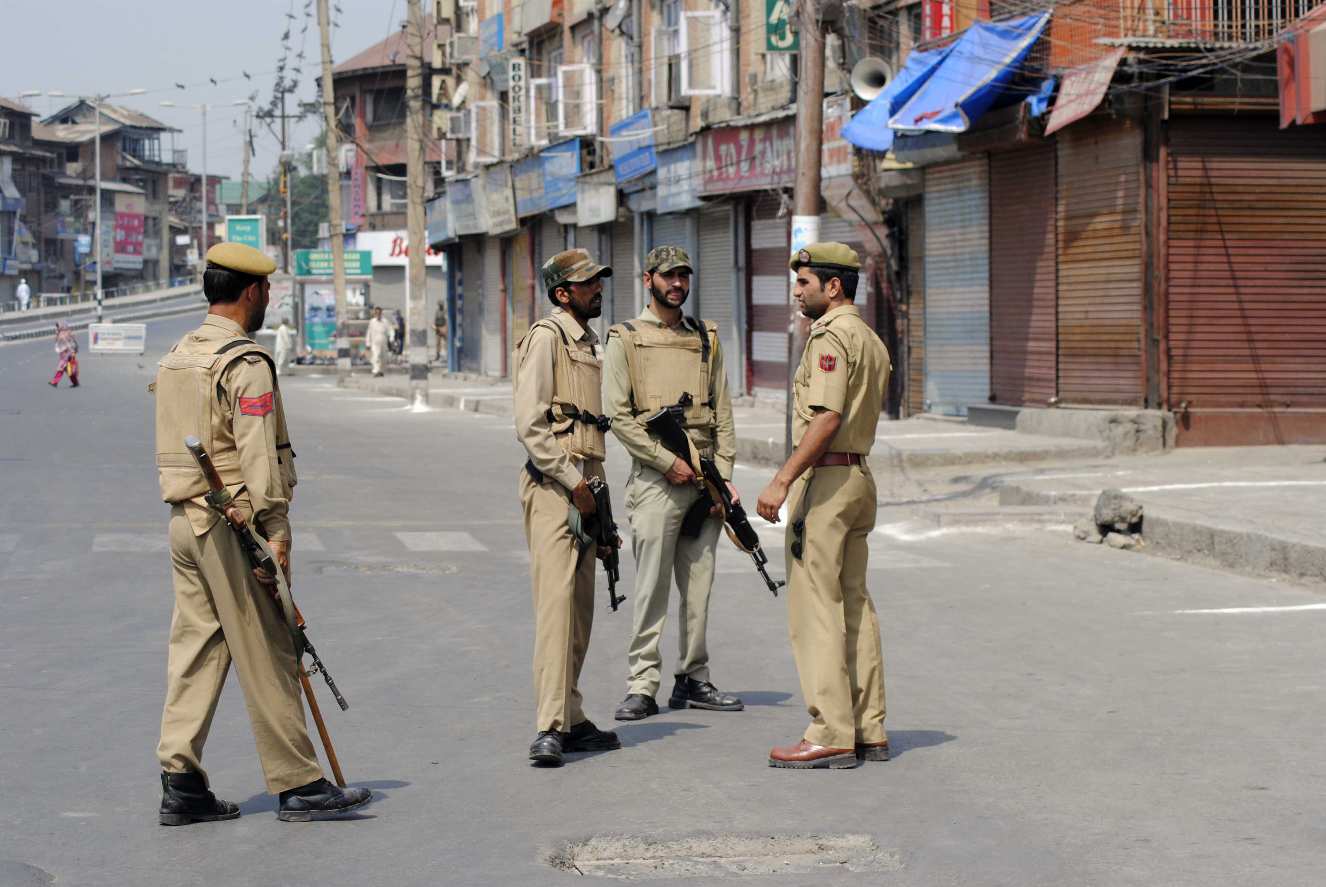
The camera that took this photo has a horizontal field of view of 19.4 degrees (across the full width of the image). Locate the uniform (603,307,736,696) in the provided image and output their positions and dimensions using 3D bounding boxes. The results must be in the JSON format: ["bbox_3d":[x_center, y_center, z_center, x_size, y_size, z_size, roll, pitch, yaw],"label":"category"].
[{"bbox_3d":[0.026,0.221,14.785,0.520,1.490,0.360,-1,2,-18],"label":"uniform"}]

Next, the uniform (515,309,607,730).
[{"bbox_3d":[-0.358,0.267,13.450,0.340,1.470,0.480,1,2,23],"label":"uniform"}]

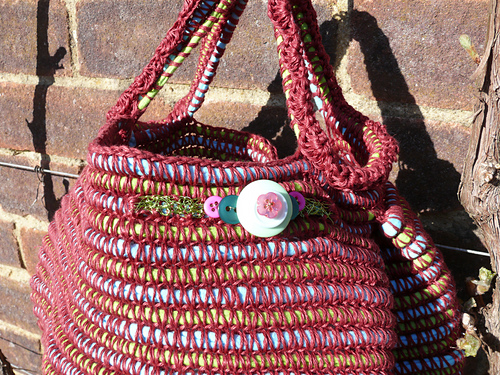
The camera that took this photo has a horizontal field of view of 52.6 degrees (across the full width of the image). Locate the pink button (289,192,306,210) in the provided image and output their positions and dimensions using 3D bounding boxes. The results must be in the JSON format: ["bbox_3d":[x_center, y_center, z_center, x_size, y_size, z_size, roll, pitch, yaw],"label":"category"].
[{"bbox_3d":[0.026,0.008,0.290,0.011,0.011,0.003,-9,6,-19],"label":"pink button"}]

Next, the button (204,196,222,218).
[{"bbox_3d":[-0.019,0.011,0.272,0.012,0.012,0.003,-3,4,-3],"label":"button"}]

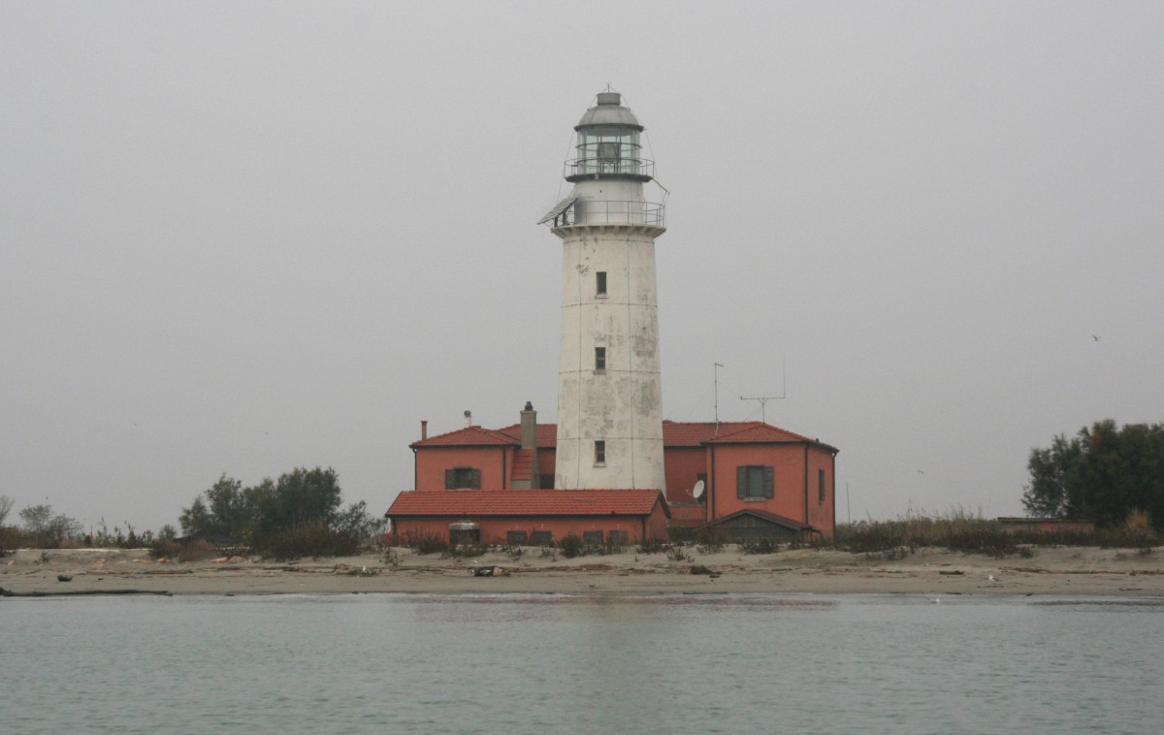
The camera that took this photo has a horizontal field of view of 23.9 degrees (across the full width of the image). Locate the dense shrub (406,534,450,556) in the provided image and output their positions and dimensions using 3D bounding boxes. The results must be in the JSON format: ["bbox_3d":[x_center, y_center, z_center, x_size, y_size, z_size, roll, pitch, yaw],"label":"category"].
[{"bbox_3d":[-6.322,7.291,113.000,1.835,0.986,1.400,0,-4,0],"label":"dense shrub"}]

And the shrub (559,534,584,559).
[{"bbox_3d":[-0.415,7.306,112.000,1.028,0.977,1.000,0,-4,0],"label":"shrub"}]

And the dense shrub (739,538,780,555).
[{"bbox_3d":[7.254,7.306,112.000,1.660,0.651,1.200,0,-4,0],"label":"dense shrub"}]

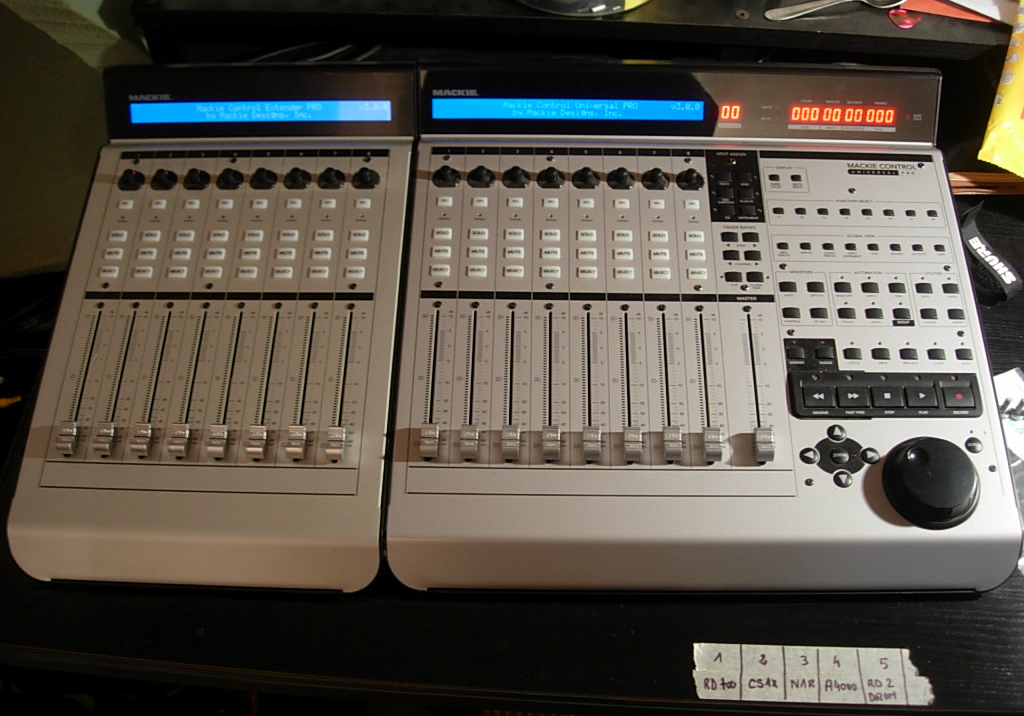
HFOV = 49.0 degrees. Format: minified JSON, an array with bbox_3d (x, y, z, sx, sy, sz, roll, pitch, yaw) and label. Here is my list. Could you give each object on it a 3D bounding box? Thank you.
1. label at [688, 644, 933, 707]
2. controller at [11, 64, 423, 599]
[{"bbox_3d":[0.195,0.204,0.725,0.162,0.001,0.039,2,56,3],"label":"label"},{"bbox_3d":[-0.214,-0.039,0.823,0.264,0.110,0.411,1,56,2],"label":"controller"}]

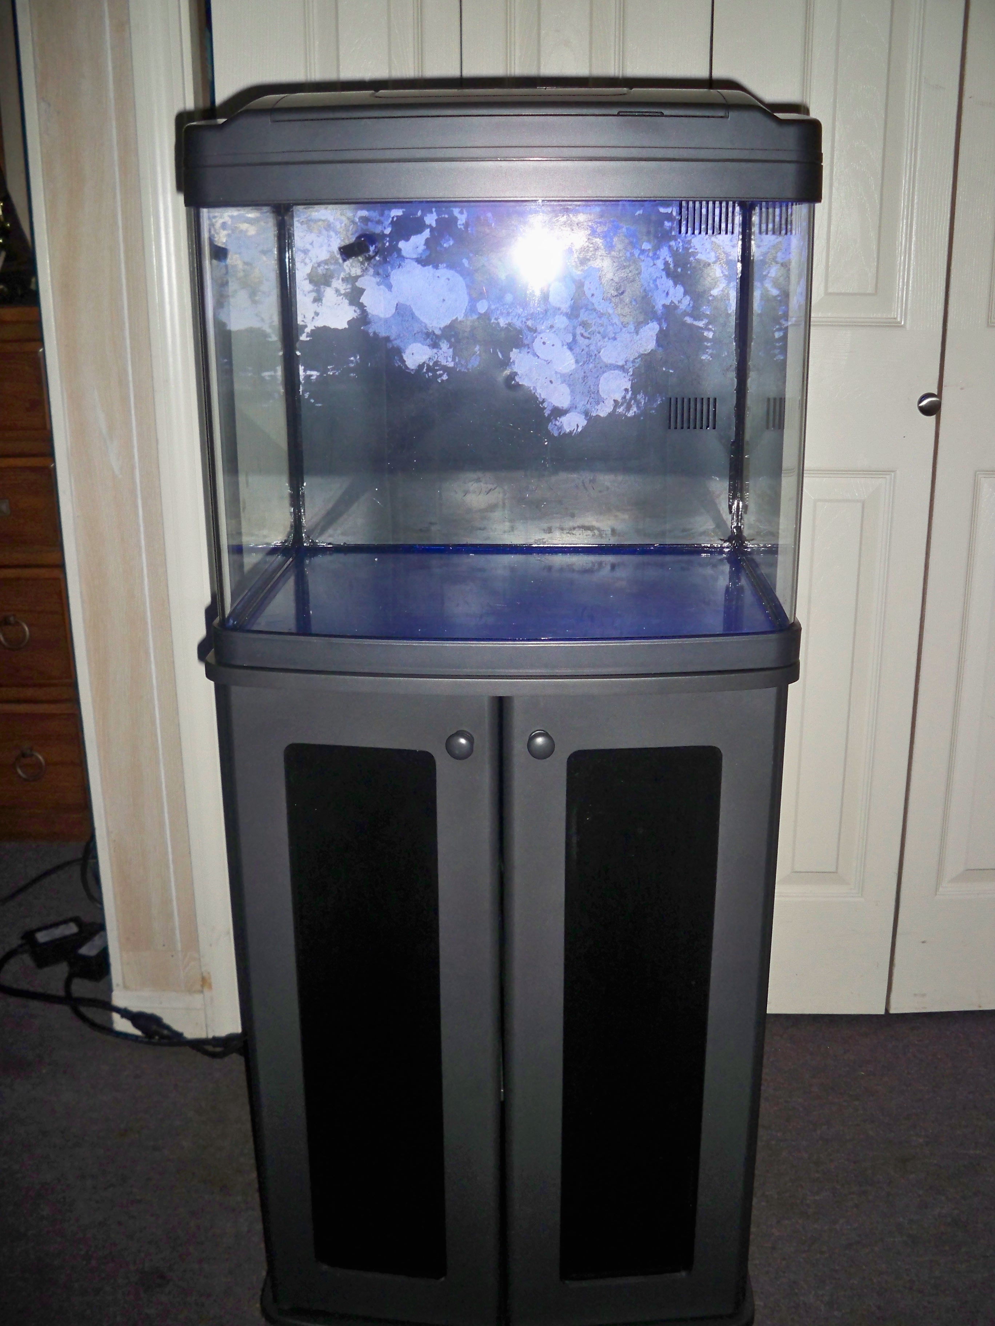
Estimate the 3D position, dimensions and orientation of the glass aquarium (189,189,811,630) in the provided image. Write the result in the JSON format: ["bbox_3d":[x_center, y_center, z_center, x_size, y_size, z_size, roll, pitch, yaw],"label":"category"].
[{"bbox_3d":[0.011,-0.262,1.334,0.518,0.364,0.440,0,16,3],"label":"glass aquarium"}]

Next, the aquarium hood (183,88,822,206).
[{"bbox_3d":[0.009,-0.484,1.266,0.527,0.111,0.455,0,16,3],"label":"aquarium hood"}]

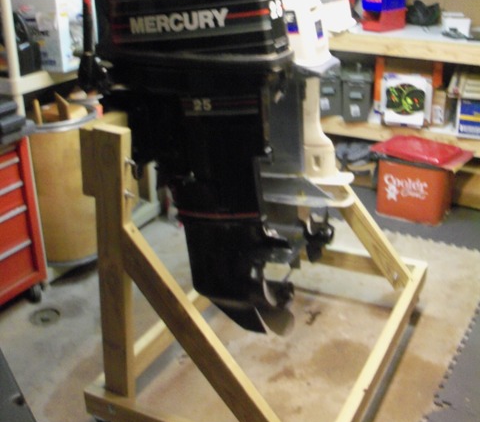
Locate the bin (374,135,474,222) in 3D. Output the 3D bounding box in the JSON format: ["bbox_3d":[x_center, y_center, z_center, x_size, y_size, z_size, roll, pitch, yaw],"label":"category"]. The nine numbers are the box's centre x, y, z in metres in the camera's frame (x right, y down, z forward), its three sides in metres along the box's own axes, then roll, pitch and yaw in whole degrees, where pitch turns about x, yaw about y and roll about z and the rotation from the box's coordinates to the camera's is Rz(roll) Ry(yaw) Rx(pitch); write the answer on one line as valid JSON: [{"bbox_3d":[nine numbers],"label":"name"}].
[{"bbox_3d":[1.102,-0.191,4.007,0.500,0.420,0.410,11,22,23],"label":"bin"}]

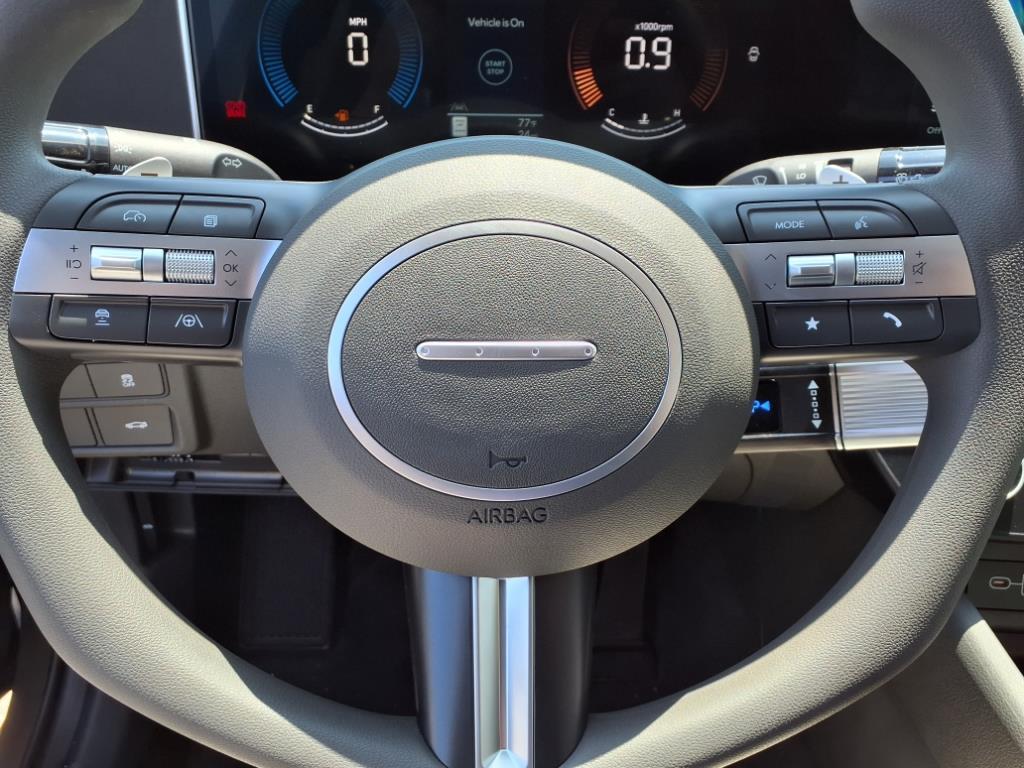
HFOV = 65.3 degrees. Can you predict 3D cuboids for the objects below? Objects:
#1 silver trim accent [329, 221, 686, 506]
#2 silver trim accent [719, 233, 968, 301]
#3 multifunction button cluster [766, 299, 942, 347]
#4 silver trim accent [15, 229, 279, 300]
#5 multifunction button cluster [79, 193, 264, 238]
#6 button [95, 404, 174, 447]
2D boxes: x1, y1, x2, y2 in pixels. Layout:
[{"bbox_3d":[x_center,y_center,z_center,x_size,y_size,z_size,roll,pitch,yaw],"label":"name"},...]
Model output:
[{"bbox_3d":[-0.002,-0.007,0.256,0.109,0.087,0.014,0,-3,-2],"label":"silver trim accent"},{"bbox_3d":[0.114,-0.039,0.271,0.076,0.020,0.014,0,-3,9],"label":"silver trim accent"},{"bbox_3d":[0.114,-0.021,0.268,0.057,0.015,0.012,0,0,9],"label":"multifunction button cluster"},{"bbox_3d":[-0.119,-0.039,0.264,0.080,0.020,0.014,0,-3,-8],"label":"silver trim accent"},{"bbox_3d":[-0.113,-0.055,0.265,0.059,0.015,0.012,0,-8,-8],"label":"multifunction button cluster"},{"bbox_3d":[-0.192,0.020,0.407,0.038,0.021,0.013,0,26,-5],"label":"button"}]

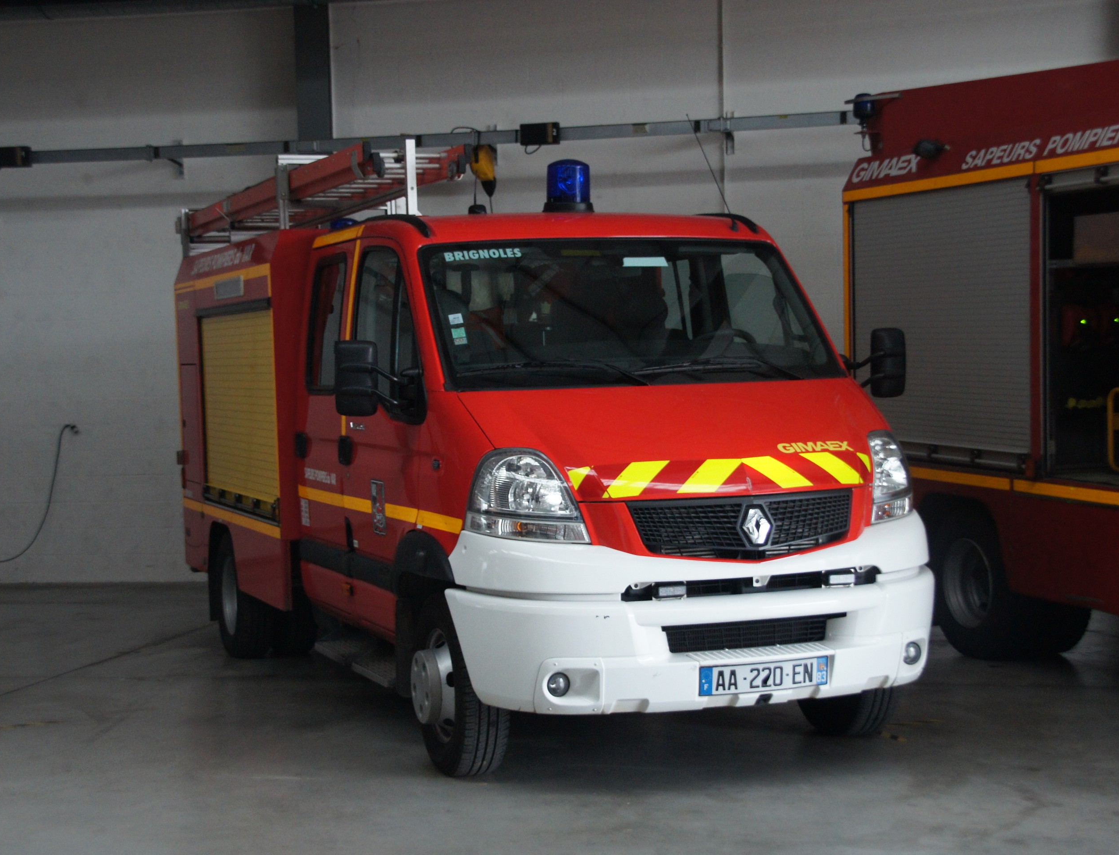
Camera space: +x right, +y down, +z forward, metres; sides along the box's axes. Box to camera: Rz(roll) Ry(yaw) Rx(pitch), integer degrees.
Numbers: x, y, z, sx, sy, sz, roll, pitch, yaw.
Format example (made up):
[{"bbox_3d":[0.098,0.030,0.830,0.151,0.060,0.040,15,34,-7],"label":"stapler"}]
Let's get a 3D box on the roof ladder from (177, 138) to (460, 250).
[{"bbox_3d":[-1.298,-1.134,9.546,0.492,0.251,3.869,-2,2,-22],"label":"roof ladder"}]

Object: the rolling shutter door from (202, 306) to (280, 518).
[{"bbox_3d":[-1.681,-0.093,9.800,0.060,1.013,1.785,-2,2,-22],"label":"rolling shutter door"}]

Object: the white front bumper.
[{"bbox_3d":[0.637,0.671,6.954,2.010,0.673,0.663,-2,2,-22],"label":"white front bumper"}]

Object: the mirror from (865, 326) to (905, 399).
[{"bbox_3d":[1.434,-0.276,8.106,0.166,0.301,0.090,-3,3,-35],"label":"mirror"}]

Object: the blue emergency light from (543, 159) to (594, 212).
[{"bbox_3d":[0.037,-1.083,8.296,0.246,0.241,0.246,-1,2,0],"label":"blue emergency light"}]

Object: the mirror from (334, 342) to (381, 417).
[{"bbox_3d":[-0.790,-0.196,7.217,0.166,0.301,0.090,-1,2,-6],"label":"mirror"}]

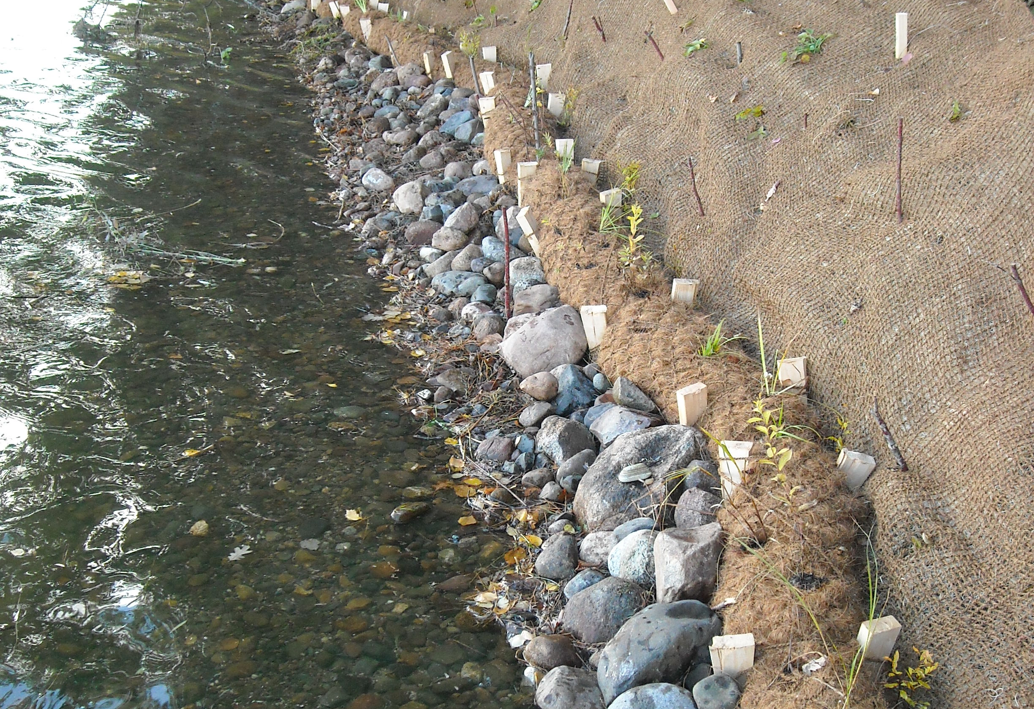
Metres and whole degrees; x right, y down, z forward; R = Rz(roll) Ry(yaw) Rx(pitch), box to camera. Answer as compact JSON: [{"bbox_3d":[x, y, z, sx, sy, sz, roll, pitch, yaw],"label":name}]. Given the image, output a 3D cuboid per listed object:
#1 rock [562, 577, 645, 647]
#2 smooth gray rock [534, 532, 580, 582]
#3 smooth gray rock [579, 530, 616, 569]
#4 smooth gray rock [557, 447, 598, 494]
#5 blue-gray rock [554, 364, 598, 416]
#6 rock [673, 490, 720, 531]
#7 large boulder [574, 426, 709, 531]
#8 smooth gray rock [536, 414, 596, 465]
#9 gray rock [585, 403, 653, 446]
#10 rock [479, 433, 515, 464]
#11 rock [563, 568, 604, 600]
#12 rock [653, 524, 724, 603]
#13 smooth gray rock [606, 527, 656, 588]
[{"bbox_3d":[0.210,0.614,3.288,0.205,0.150,0.190,0,21,0],"label":"rock"},{"bbox_3d":[0.104,0.524,3.601,0.120,0.120,0.130,0,21,0],"label":"smooth gray rock"},{"bbox_3d":[0.212,0.506,3.592,0.110,0.100,0.115,0,21,0],"label":"smooth gray rock"},{"bbox_3d":[0.185,0.349,4.268,0.100,0.112,0.150,20,28,41],"label":"smooth gray rock"},{"bbox_3d":[0.192,0.120,4.711,0.160,0.160,0.200,-4,21,-9],"label":"blue-gray rock"},{"bbox_3d":[0.468,0.412,3.614,0.135,0.125,0.135,0,21,0],"label":"rock"},{"bbox_3d":[0.358,0.354,4.003,0.310,0.270,0.440,18,27,39],"label":"large boulder"},{"bbox_3d":[0.156,0.274,4.409,0.190,0.157,0.172,7,22,19],"label":"smooth gray rock"},{"bbox_3d":[0.317,0.218,4.423,0.215,0.110,0.165,-7,22,-19],"label":"gray rock"},{"bbox_3d":[-0.064,0.302,4.483,0.130,0.085,0.105,-11,23,-28],"label":"rock"},{"bbox_3d":[0.179,0.609,3.674,0.123,0.085,0.086,-14,25,-32],"label":"rock"},{"bbox_3d":[0.427,0.528,3.485,0.175,0.180,0.205,4,21,9],"label":"rock"},{"bbox_3d":[0.310,0.544,3.704,0.145,0.152,0.140,-4,21,-9],"label":"smooth gray rock"}]

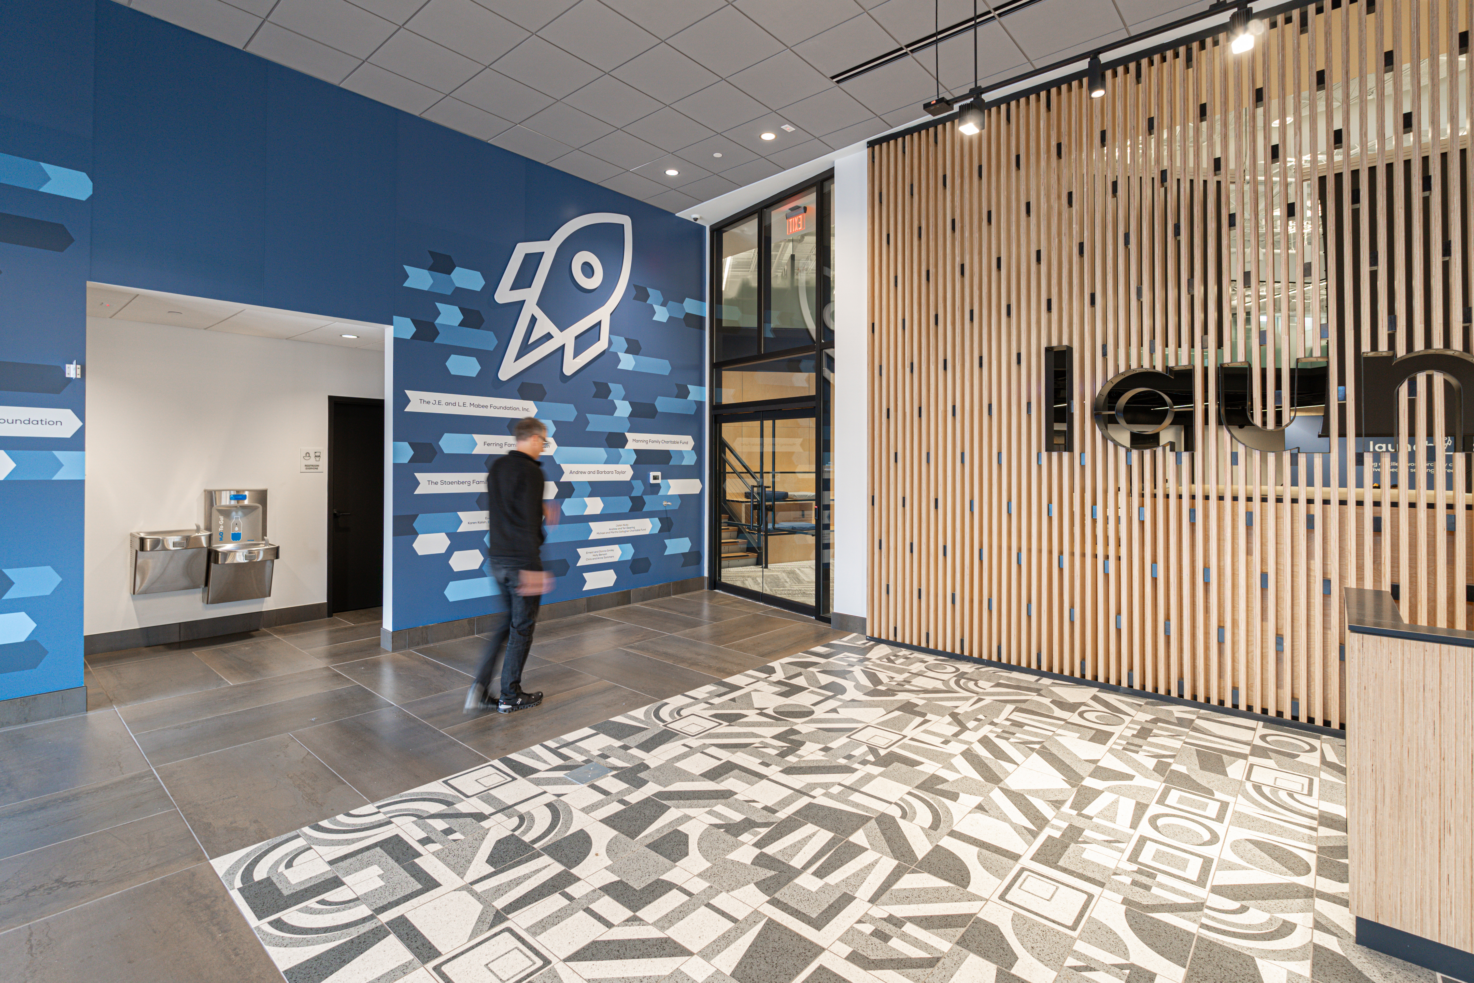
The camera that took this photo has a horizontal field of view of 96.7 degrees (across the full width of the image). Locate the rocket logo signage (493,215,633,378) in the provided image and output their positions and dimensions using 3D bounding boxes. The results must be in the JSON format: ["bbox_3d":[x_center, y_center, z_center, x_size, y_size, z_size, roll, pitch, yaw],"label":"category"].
[{"bbox_3d":[-1.688,-2.009,6.578,0.050,1.917,1.615,3,4,41],"label":"rocket logo signage"}]

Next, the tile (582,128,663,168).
[{"bbox_3d":[-1.045,-3.190,6.133,0.610,0.020,0.610,4,5,41],"label":"tile"}]

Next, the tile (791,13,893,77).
[{"bbox_3d":[0.753,-3.049,4.487,0.603,0.020,0.476,4,5,41],"label":"tile"}]

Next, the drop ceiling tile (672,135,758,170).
[{"bbox_3d":[-0.185,-3.183,6.192,0.610,0.020,0.610,4,5,41],"label":"drop ceiling tile"}]

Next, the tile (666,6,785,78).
[{"bbox_3d":[-0.067,-3.061,4.480,0.605,0.020,0.605,4,5,41],"label":"tile"}]

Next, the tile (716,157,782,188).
[{"bbox_3d":[0.138,-3.205,6.561,0.610,0.020,0.372,4,5,41],"label":"tile"}]

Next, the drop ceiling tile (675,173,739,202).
[{"bbox_3d":[-0.293,-3.247,7.000,0.605,0.020,0.460,4,5,41],"label":"drop ceiling tile"}]

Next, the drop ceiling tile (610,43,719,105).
[{"bbox_3d":[-0.525,-3.089,4.868,0.603,0.020,0.603,4,5,41],"label":"drop ceiling tile"}]

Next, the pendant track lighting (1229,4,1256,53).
[{"bbox_3d":[2.277,-2.083,2.950,0.100,0.155,0.110,3,4,41],"label":"pendant track lighting"}]

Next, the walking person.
[{"bbox_3d":[-1.426,0.467,4.150,0.530,1.780,0.500,-2,4,-37],"label":"walking person"}]

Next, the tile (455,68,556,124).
[{"bbox_3d":[-1.847,-3.139,5.219,0.605,0.020,0.605,4,5,41],"label":"tile"}]

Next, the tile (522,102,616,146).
[{"bbox_3d":[-1.444,-3.156,5.661,0.603,0.020,0.603,4,5,41],"label":"tile"}]

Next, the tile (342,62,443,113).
[{"bbox_3d":[-2.671,-3.144,5.127,0.508,0.020,0.605,4,5,41],"label":"tile"}]

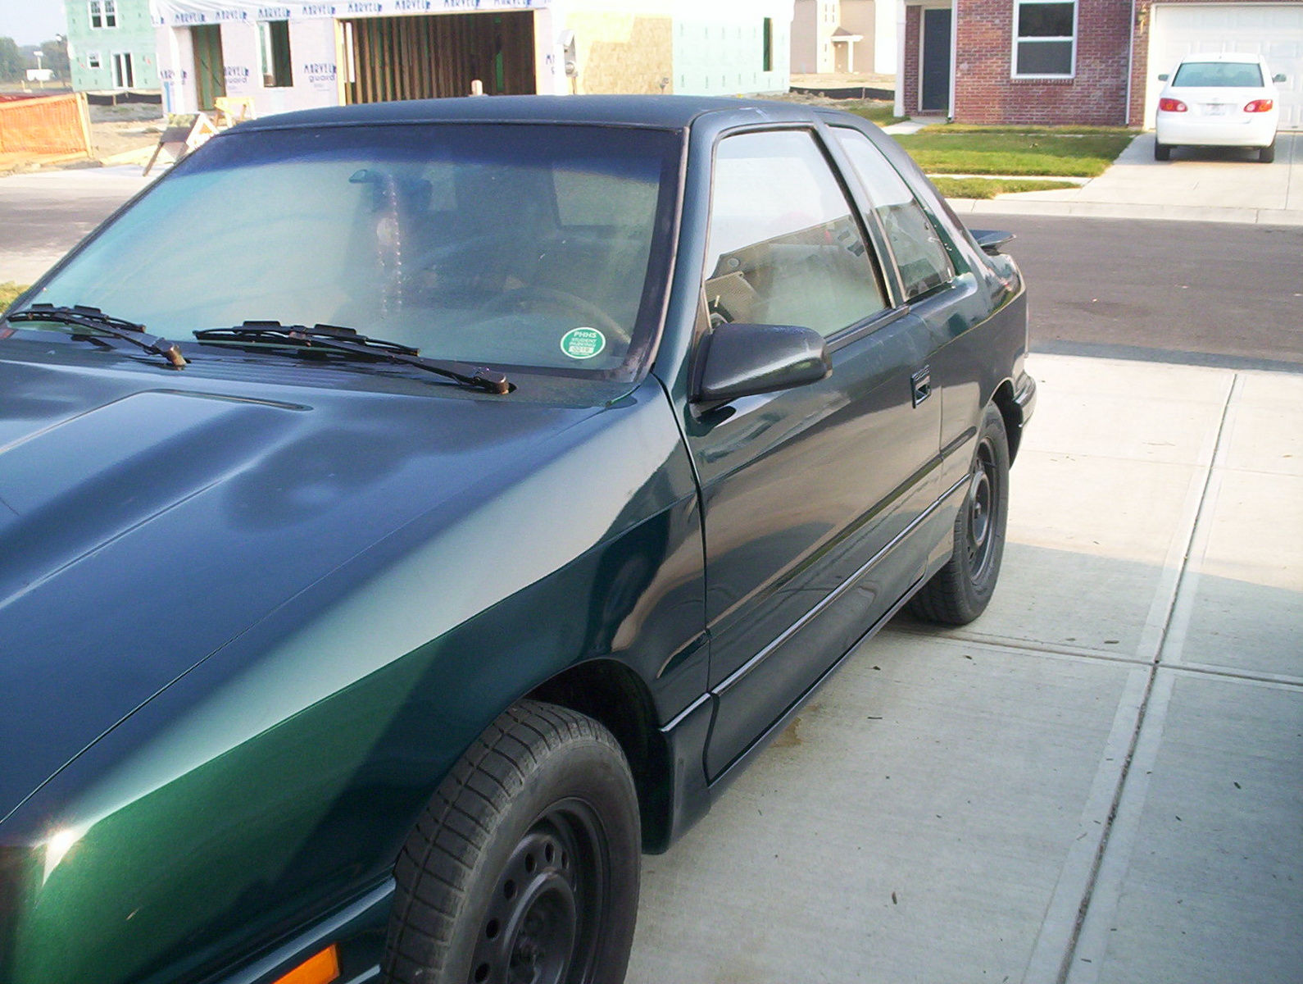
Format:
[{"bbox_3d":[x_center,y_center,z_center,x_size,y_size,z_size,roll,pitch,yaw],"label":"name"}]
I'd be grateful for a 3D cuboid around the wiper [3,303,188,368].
[{"bbox_3d":[-0.999,-0.282,2.574,0.620,0.065,0.100,14,19,38],"label":"wiper"}]

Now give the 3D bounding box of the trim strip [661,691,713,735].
[{"bbox_3d":[0.054,0.308,2.049,0.015,0.020,0.175,6,15,24],"label":"trim strip"}]

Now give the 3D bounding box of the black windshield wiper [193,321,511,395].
[{"bbox_3d":[-0.498,-0.226,2.334,0.720,0.065,0.100,12,18,32],"label":"black windshield wiper"}]

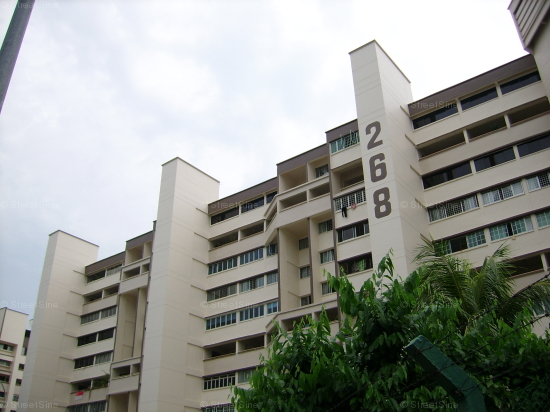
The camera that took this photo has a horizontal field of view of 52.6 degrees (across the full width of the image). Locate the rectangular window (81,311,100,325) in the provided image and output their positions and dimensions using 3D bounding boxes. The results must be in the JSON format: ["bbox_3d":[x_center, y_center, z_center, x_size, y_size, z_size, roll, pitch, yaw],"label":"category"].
[{"bbox_3d":[-22.651,13.828,68.185,3.518,1.122,0.130,-21,-34,32],"label":"rectangular window"}]

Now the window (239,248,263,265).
[{"bbox_3d":[-2.234,4.928,53.690,2.902,1.079,0.150,-21,-34,32],"label":"window"}]

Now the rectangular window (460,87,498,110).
[{"bbox_3d":[14.835,-7.807,40.372,2.678,1.033,0.200,-20,-33,32],"label":"rectangular window"}]

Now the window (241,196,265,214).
[{"bbox_3d":[-2.168,-0.053,54.464,2.859,0.973,0.200,-20,-33,32],"label":"window"}]

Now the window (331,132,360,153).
[{"bbox_3d":[6.088,-5.400,47.240,2.953,1.120,0.150,-21,-34,32],"label":"window"}]

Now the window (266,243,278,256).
[{"bbox_3d":[-0.204,4.004,50.714,1.197,1.062,0.130,-21,-34,32],"label":"window"}]

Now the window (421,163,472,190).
[{"bbox_3d":[12.283,-2.163,39.648,3.710,1.070,0.200,-21,-35,32],"label":"window"}]

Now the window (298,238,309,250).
[{"bbox_3d":[2.767,3.383,49.976,1.269,1.055,0.130,-21,-34,32],"label":"window"}]

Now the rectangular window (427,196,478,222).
[{"bbox_3d":[12.327,0.136,38.436,3.511,1.083,0.200,-20,-33,32],"label":"rectangular window"}]

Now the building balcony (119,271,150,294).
[{"bbox_3d":[-15.970,9.226,64.998,5.091,1.578,1.324,-21,-34,32],"label":"building balcony"}]

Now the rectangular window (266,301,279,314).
[{"bbox_3d":[-0.176,8.845,48.151,1.137,0.915,0.130,-21,-34,32],"label":"rectangular window"}]

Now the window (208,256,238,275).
[{"bbox_3d":[-5.219,6.040,55.702,3.869,1.100,0.150,-21,-34,32],"label":"window"}]

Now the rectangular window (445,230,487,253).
[{"bbox_3d":[12.718,2.521,37.972,3.309,1.069,0.150,-21,-34,32],"label":"rectangular window"}]

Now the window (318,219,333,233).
[{"bbox_3d":[4.227,1.723,46.424,1.430,0.950,0.200,-21,-35,32],"label":"window"}]

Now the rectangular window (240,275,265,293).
[{"bbox_3d":[-2.076,7.033,49.713,2.830,0.940,0.200,-21,-35,32],"label":"rectangular window"}]

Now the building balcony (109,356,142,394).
[{"bbox_3d":[-14.358,17.298,56.039,4.990,3.260,2.000,-21,-35,32],"label":"building balcony"}]

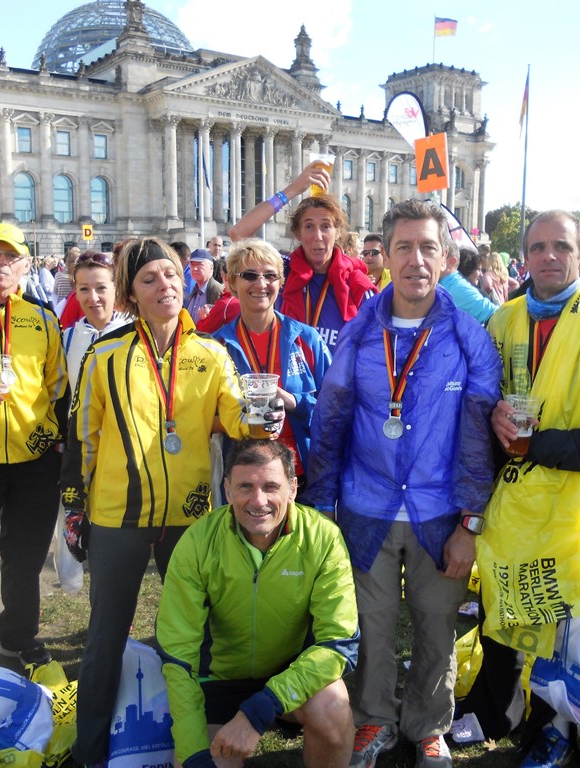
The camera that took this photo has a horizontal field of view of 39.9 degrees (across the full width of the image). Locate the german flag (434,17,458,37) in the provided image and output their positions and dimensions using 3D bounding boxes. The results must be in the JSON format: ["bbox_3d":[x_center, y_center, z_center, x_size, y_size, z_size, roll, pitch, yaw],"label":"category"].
[{"bbox_3d":[34.983,-79.802,178.537,5.000,3.600,1.000,1,8,6],"label":"german flag"}]

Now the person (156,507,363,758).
[{"bbox_3d":[-0.082,0.693,2.088,0.520,1.020,0.660,0,8,-3],"label":"person"}]

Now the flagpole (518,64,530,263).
[{"bbox_3d":[31.753,-28.169,108.109,0.500,28.310,0.500,0,8,0],"label":"flagpole"}]

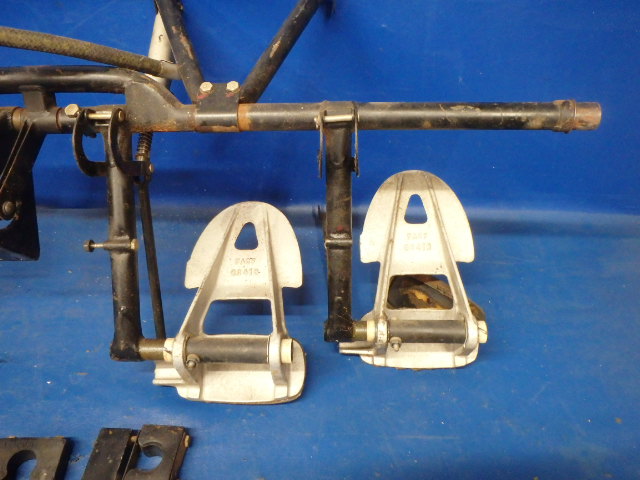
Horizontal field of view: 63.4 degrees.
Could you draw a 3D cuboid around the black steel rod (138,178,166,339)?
[{"bbox_3d":[-0.178,0.024,0.549,0.010,0.189,0.010,-9,-13,0],"label":"black steel rod"}]

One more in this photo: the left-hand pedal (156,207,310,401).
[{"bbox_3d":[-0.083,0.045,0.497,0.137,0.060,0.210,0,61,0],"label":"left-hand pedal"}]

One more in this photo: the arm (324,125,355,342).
[{"bbox_3d":[0.019,-0.006,0.519,0.029,0.221,0.029,0,4,0],"label":"arm"}]

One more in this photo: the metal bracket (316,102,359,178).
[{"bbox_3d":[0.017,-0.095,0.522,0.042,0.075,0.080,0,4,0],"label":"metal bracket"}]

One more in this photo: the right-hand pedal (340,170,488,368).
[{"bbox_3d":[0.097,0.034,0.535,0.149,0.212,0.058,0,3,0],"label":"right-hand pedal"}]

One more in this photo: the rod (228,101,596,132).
[{"bbox_3d":[0.100,-0.122,0.512,0.364,0.030,0.030,0,0,-2],"label":"rod"}]

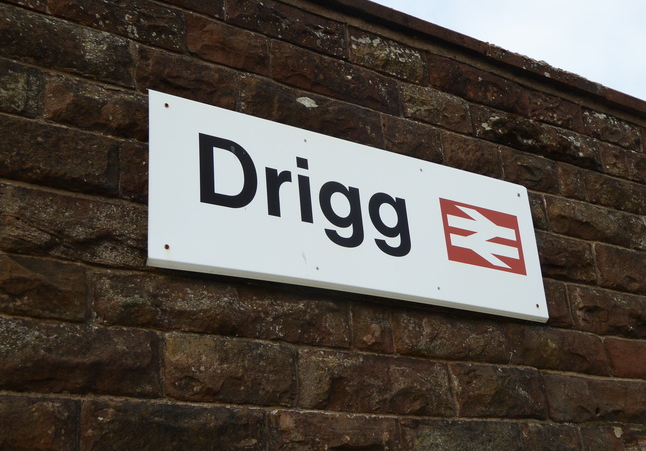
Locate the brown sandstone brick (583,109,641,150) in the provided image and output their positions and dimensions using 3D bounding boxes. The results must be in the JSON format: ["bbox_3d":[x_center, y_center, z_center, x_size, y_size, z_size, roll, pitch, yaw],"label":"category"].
[{"bbox_3d":[1.144,-0.369,3.791,0.350,0.132,0.150,11,-27,-33],"label":"brown sandstone brick"}]

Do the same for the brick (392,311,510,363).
[{"bbox_3d":[0.363,0.366,2.862,0.482,0.154,0.150,11,-27,-33],"label":"brick"}]

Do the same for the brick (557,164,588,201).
[{"bbox_3d":[0.895,-0.135,3.495,0.134,0.144,0.150,11,-27,-33],"label":"brick"}]

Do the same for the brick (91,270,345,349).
[{"bbox_3d":[-0.272,0.257,2.542,0.797,0.143,0.120,11,-26,-33],"label":"brick"}]

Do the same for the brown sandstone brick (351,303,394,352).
[{"bbox_3d":[0.095,0.317,2.684,0.144,0.142,0.150,11,-27,-33],"label":"brown sandstone brick"}]

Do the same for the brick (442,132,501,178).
[{"bbox_3d":[0.476,-0.213,3.218,0.269,0.151,0.150,11,-27,-33],"label":"brick"}]

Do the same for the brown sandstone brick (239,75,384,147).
[{"bbox_3d":[-0.071,-0.318,2.858,0.528,0.149,0.150,11,-27,-33],"label":"brown sandstone brick"}]

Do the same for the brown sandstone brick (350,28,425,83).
[{"bbox_3d":[0.202,-0.580,3.286,0.332,0.148,0.120,11,-26,-33],"label":"brown sandstone brick"}]

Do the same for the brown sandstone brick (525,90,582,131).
[{"bbox_3d":[0.921,-0.444,3.767,0.321,0.131,0.120,11,-26,-33],"label":"brown sandstone brick"}]

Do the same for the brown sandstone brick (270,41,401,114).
[{"bbox_3d":[0.007,-0.445,2.976,0.504,0.144,0.150,11,-27,-33],"label":"brown sandstone brick"}]

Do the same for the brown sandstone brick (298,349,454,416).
[{"bbox_3d":[0.135,0.486,2.744,0.564,0.166,0.120,11,-26,-33],"label":"brown sandstone brick"}]

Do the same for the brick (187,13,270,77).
[{"bbox_3d":[-0.322,-0.536,2.870,0.283,0.138,0.120,11,-26,-33],"label":"brick"}]

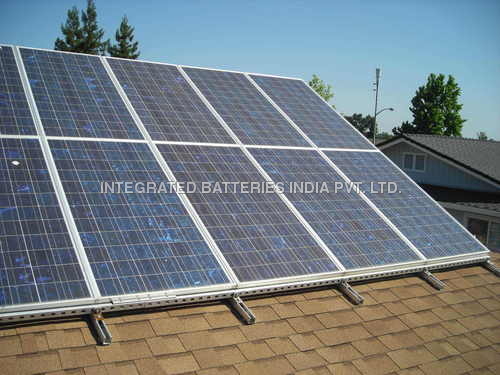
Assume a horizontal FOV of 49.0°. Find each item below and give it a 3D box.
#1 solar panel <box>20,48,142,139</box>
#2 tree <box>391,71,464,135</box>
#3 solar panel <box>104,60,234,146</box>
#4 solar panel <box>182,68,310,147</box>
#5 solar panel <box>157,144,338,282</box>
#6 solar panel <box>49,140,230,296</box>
[{"bbox_3d":[-1.454,-0.794,4.616,0.826,0.046,1.575,0,36,-32],"label":"solar panel"},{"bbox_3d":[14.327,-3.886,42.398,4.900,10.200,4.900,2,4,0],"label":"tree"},{"bbox_3d":[-0.767,-0.807,5.064,0.826,0.046,1.575,0,36,-32],"label":"solar panel"},{"bbox_3d":[-0.065,-0.814,5.512,0.826,0.046,1.575,0,36,-32],"label":"solar panel"},{"bbox_3d":[-0.078,0.123,3.987,0.826,0.046,1.575,-1,36,-33],"label":"solar panel"},{"bbox_3d":[-0.782,0.129,3.539,0.826,0.046,1.575,-1,36,-33],"label":"solar panel"}]

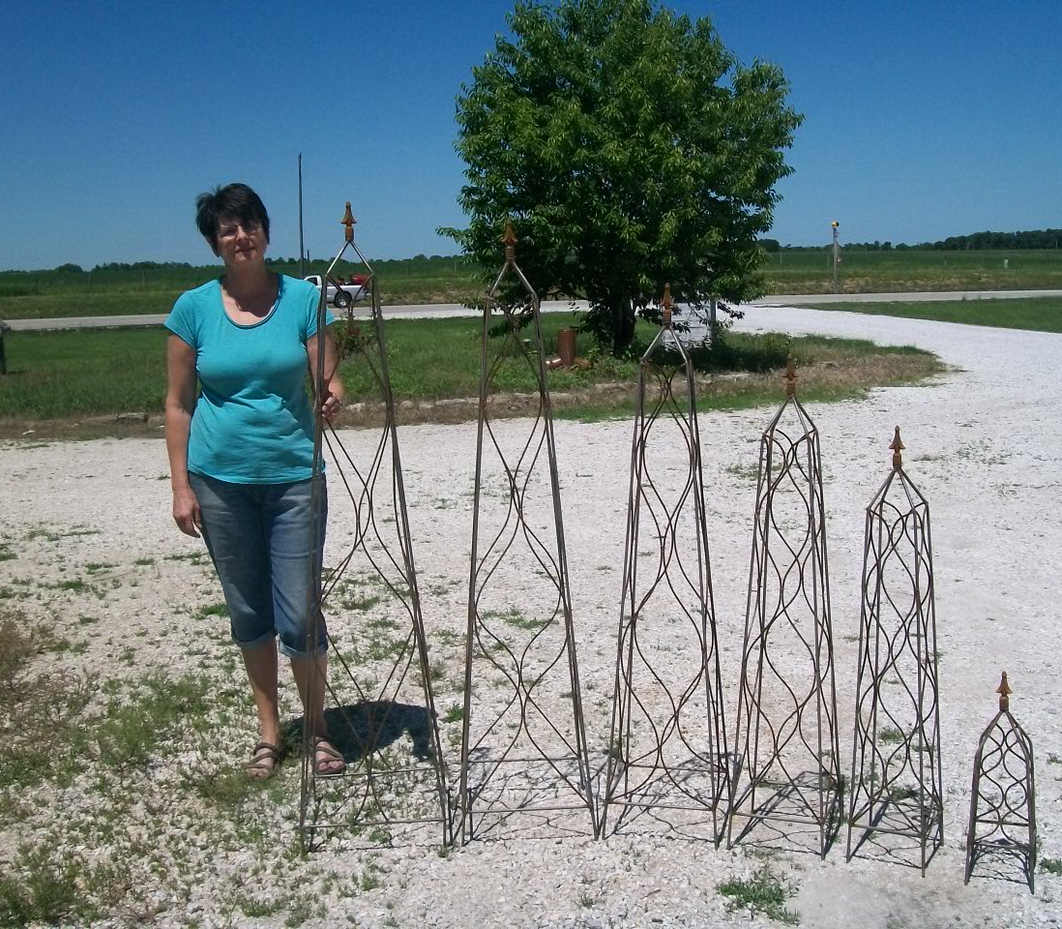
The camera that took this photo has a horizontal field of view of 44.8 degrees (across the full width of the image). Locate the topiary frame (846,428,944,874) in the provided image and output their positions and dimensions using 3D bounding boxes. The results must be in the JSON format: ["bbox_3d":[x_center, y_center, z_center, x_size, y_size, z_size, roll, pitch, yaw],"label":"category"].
[{"bbox_3d":[0.854,0.421,2.997,0.192,1.027,0.192,3,10,29],"label":"topiary frame"}]

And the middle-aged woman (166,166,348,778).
[{"bbox_3d":[-0.756,0.067,3.525,0.500,1.650,0.440,-3,9,-12],"label":"middle-aged woman"}]

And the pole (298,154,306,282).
[{"bbox_3d":[-12.921,-13.273,72.610,0.250,8.321,0.250,-1,9,-10],"label":"pole"}]

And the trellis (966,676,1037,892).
[{"bbox_3d":[1.070,0.703,2.915,0.154,0.485,0.154,2,9,22],"label":"trellis"}]

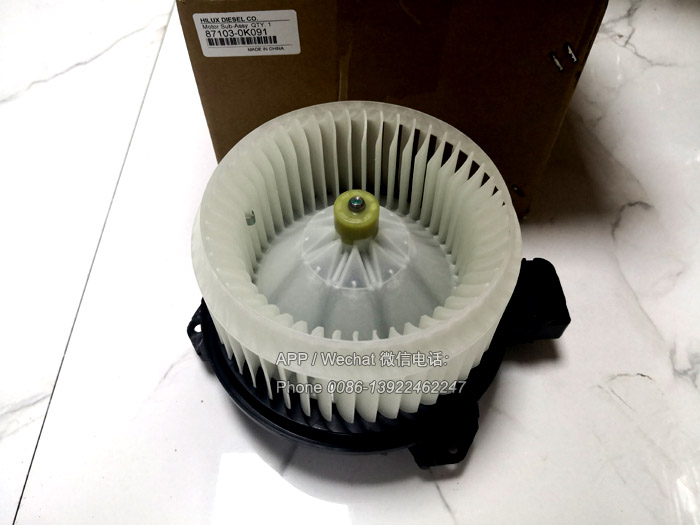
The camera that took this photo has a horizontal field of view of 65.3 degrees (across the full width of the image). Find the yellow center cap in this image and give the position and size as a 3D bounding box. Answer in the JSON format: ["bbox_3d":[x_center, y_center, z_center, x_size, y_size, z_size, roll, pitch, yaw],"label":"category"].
[{"bbox_3d":[0.003,-0.022,0.255,0.021,0.014,0.021,0,54,0],"label":"yellow center cap"}]

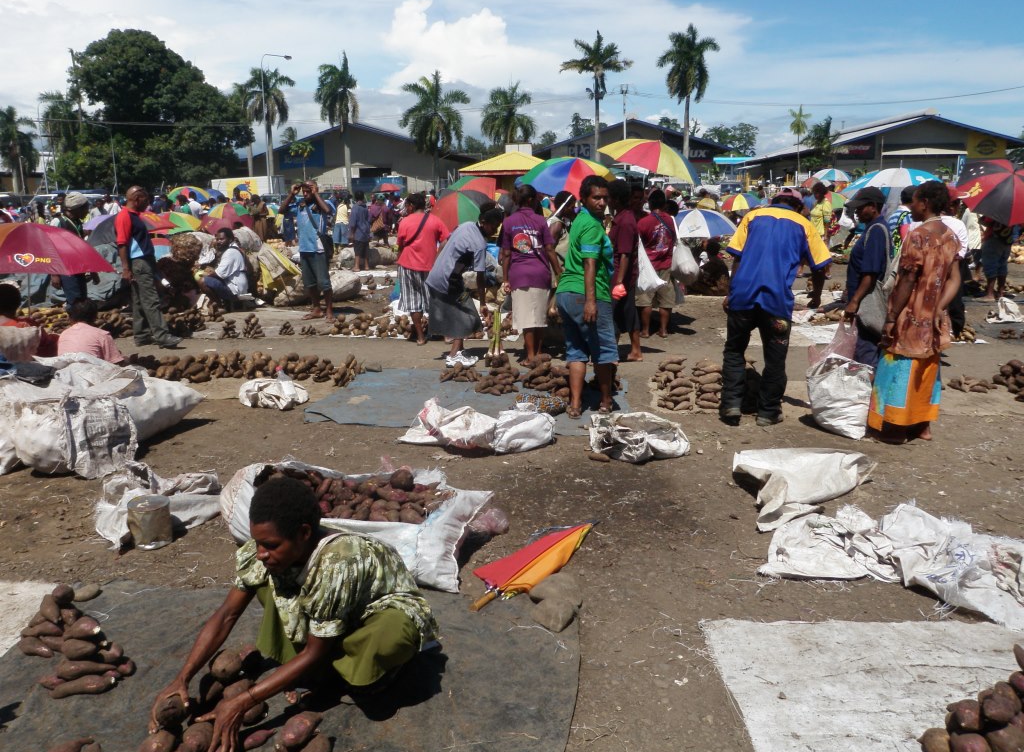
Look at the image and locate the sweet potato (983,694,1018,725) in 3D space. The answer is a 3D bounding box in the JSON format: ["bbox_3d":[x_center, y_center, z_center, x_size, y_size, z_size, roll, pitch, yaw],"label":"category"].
[{"bbox_3d":[1.335,0.908,2.263,0.095,0.080,0.120,5,14,24],"label":"sweet potato"}]

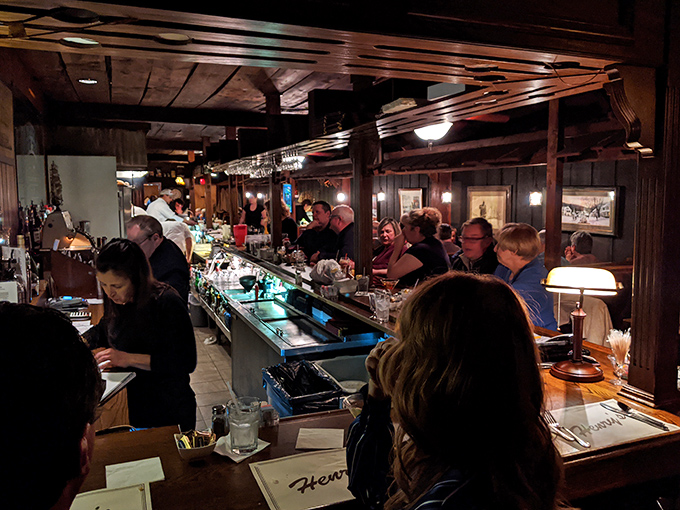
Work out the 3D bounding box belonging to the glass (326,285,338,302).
[{"bbox_3d":[-0.046,0.228,3.297,0.075,0.106,0.075,0,6,0],"label":"glass"}]

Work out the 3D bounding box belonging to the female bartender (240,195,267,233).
[{"bbox_3d":[-1.554,-0.170,9.567,0.460,1.680,0.300,0,6,-9],"label":"female bartender"}]

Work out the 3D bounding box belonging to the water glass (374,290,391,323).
[{"bbox_3d":[0.222,0.271,2.751,0.080,0.140,0.080,0,6,0],"label":"water glass"}]

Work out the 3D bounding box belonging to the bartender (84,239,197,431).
[{"bbox_3d":[-0.775,0.704,2.108,0.420,1.540,0.450,-3,7,-28],"label":"bartender"}]

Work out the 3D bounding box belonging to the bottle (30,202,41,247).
[{"bbox_3d":[-2.149,-0.202,3.750,0.077,0.312,0.077,0,6,-7],"label":"bottle"}]

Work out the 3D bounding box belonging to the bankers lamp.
[{"bbox_3d":[0.857,0.236,1.870,0.290,0.381,0.195,2,6,14],"label":"bankers lamp"}]

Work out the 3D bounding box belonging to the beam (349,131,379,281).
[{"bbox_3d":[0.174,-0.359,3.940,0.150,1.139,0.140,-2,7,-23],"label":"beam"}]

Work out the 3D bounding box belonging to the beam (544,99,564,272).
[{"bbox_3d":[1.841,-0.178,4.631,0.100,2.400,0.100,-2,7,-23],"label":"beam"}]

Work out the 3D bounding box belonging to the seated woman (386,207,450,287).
[{"bbox_3d":[0.544,0.340,3.690,0.560,1.349,0.470,1,6,6],"label":"seated woman"}]

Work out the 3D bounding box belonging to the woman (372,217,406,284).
[{"bbox_3d":[0.394,0.324,4.288,0.550,1.251,0.460,-6,9,-45],"label":"woman"}]

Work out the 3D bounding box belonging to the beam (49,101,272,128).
[{"bbox_3d":[-1.795,-1.460,5.579,2.400,0.180,0.150,-2,7,-23],"label":"beam"}]

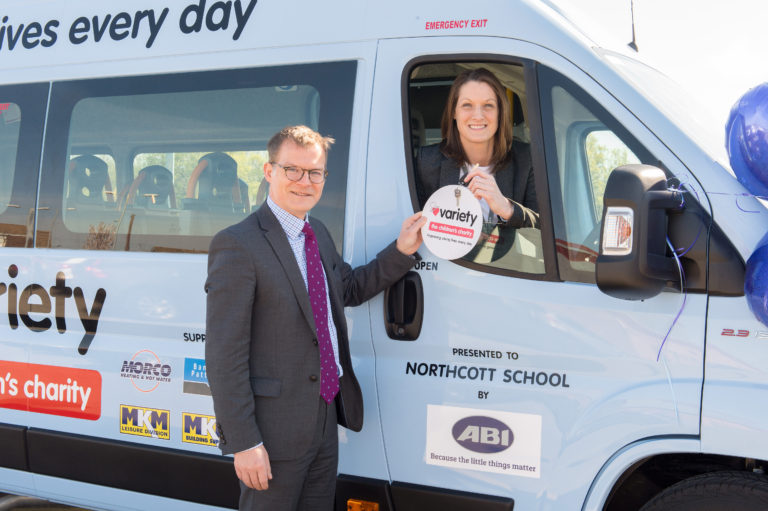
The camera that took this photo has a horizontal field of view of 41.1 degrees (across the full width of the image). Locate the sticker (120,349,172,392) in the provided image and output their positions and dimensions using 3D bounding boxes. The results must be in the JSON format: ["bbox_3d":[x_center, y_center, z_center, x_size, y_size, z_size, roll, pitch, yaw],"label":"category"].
[{"bbox_3d":[-0.876,0.427,3.771,0.234,0.154,0.006,1,1,27],"label":"sticker"}]

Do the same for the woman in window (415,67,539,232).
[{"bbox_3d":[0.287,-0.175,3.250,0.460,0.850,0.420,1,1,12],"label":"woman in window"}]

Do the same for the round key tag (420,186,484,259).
[{"bbox_3d":[0.205,-0.100,3.095,0.225,0.225,0.008,12,3,37],"label":"round key tag"}]

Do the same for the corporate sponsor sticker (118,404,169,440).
[{"bbox_3d":[-0.880,0.615,3.773,0.232,0.107,0.006,1,1,27],"label":"corporate sponsor sticker"}]

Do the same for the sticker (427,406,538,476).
[{"bbox_3d":[0.306,0.574,3.167,0.377,0.190,0.006,1,1,27],"label":"sticker"}]

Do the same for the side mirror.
[{"bbox_3d":[0.715,-0.067,2.852,0.180,0.365,0.270,1,1,27],"label":"side mirror"}]

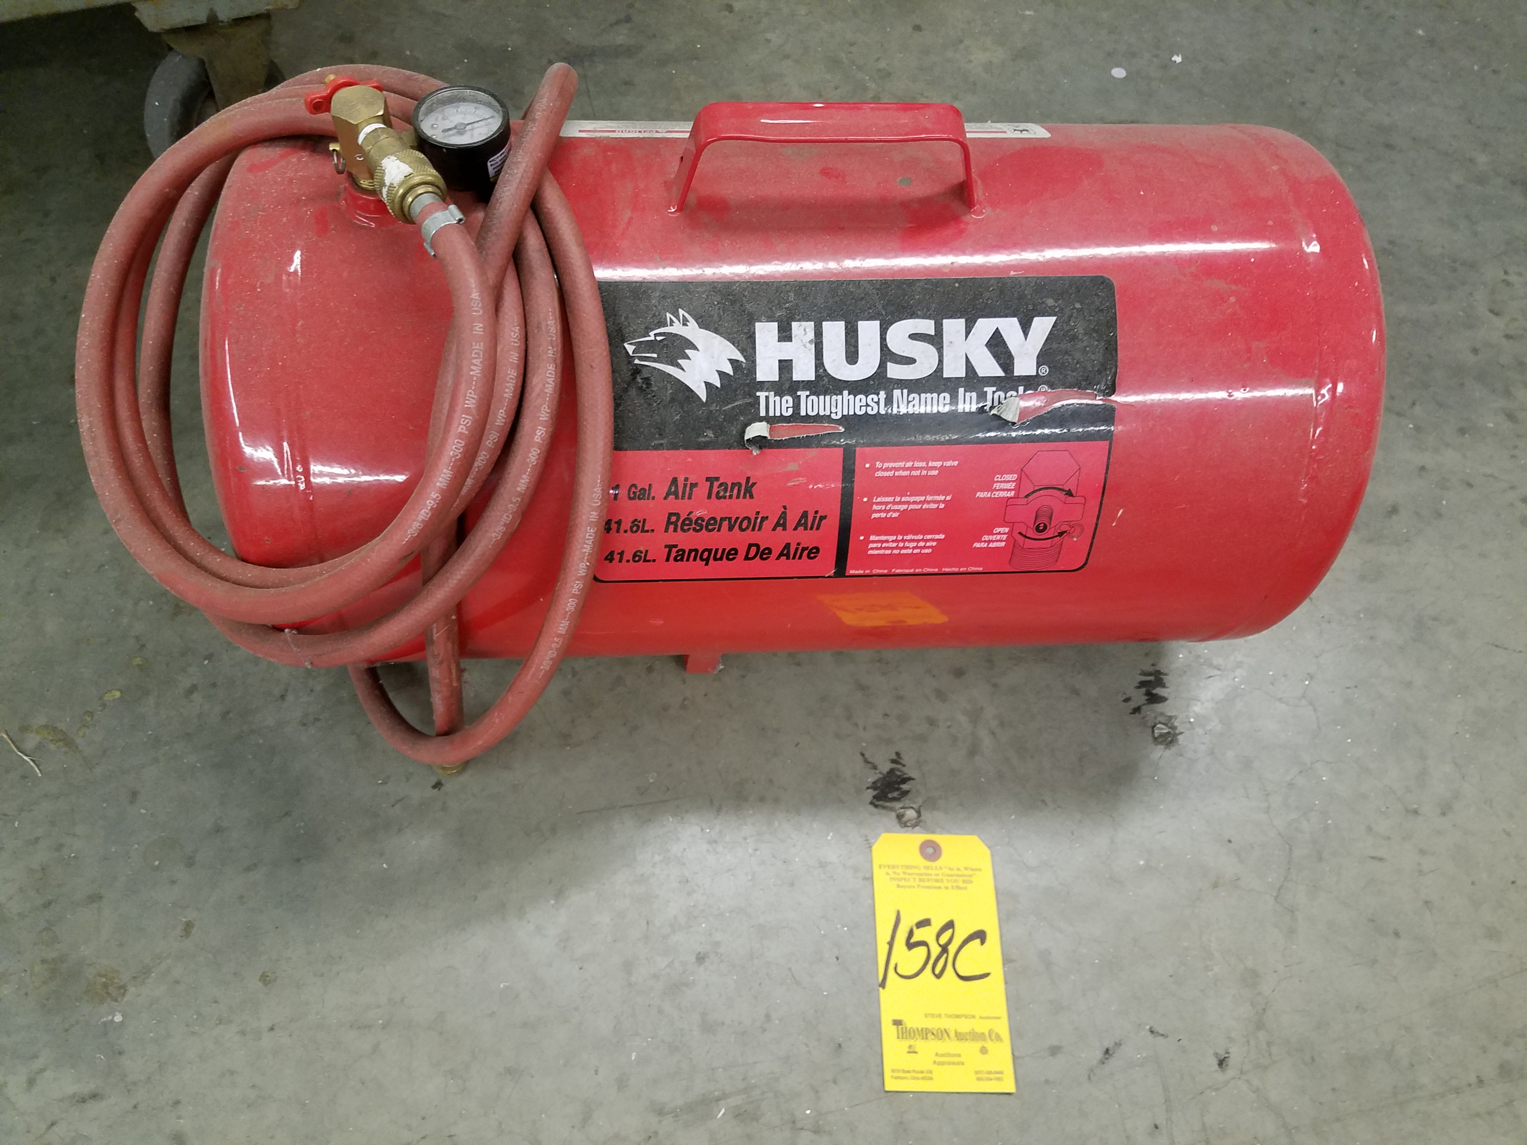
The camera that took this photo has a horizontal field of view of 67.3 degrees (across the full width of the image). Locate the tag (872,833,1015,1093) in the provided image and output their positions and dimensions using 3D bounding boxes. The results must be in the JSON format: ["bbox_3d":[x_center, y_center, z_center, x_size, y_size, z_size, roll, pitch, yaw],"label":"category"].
[{"bbox_3d":[0.107,0.233,0.696,0.076,0.001,0.152,2,58,-3],"label":"tag"}]

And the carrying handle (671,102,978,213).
[{"bbox_3d":[0.030,-0.196,0.539,0.149,0.043,0.027,-1,58,-4],"label":"carrying handle"}]

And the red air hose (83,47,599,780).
[{"bbox_3d":[-0.201,-0.091,0.590,0.262,0.300,0.310,-1,58,-4],"label":"red air hose"}]

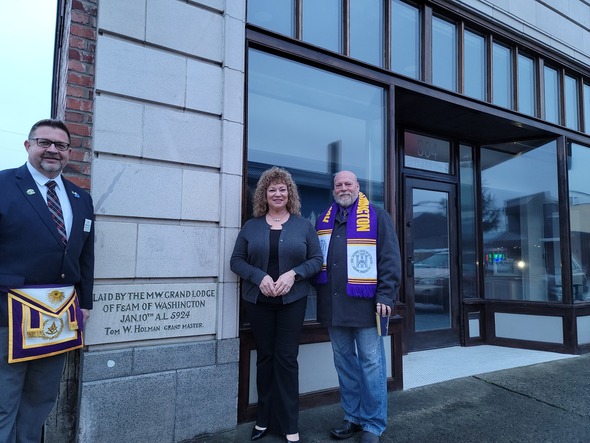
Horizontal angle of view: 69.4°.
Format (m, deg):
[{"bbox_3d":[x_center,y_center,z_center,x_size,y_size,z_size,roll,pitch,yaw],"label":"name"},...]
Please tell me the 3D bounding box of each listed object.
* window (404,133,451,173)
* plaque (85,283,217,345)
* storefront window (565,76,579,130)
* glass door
[{"bbox_3d":[1.683,-0.864,5.449,0.848,0.433,0.040,3,-5,-31],"label":"window"},{"bbox_3d":[-0.878,0.560,2.683,0.789,0.347,0.050,3,-5,-31],"label":"plaque"},{"bbox_3d":[3.658,-1.565,5.673,0.339,0.705,0.050,3,-5,-31],"label":"storefront window"},{"bbox_3d":[1.723,0.532,5.355,0.969,2.085,0.050,3,-5,-31],"label":"glass door"}]

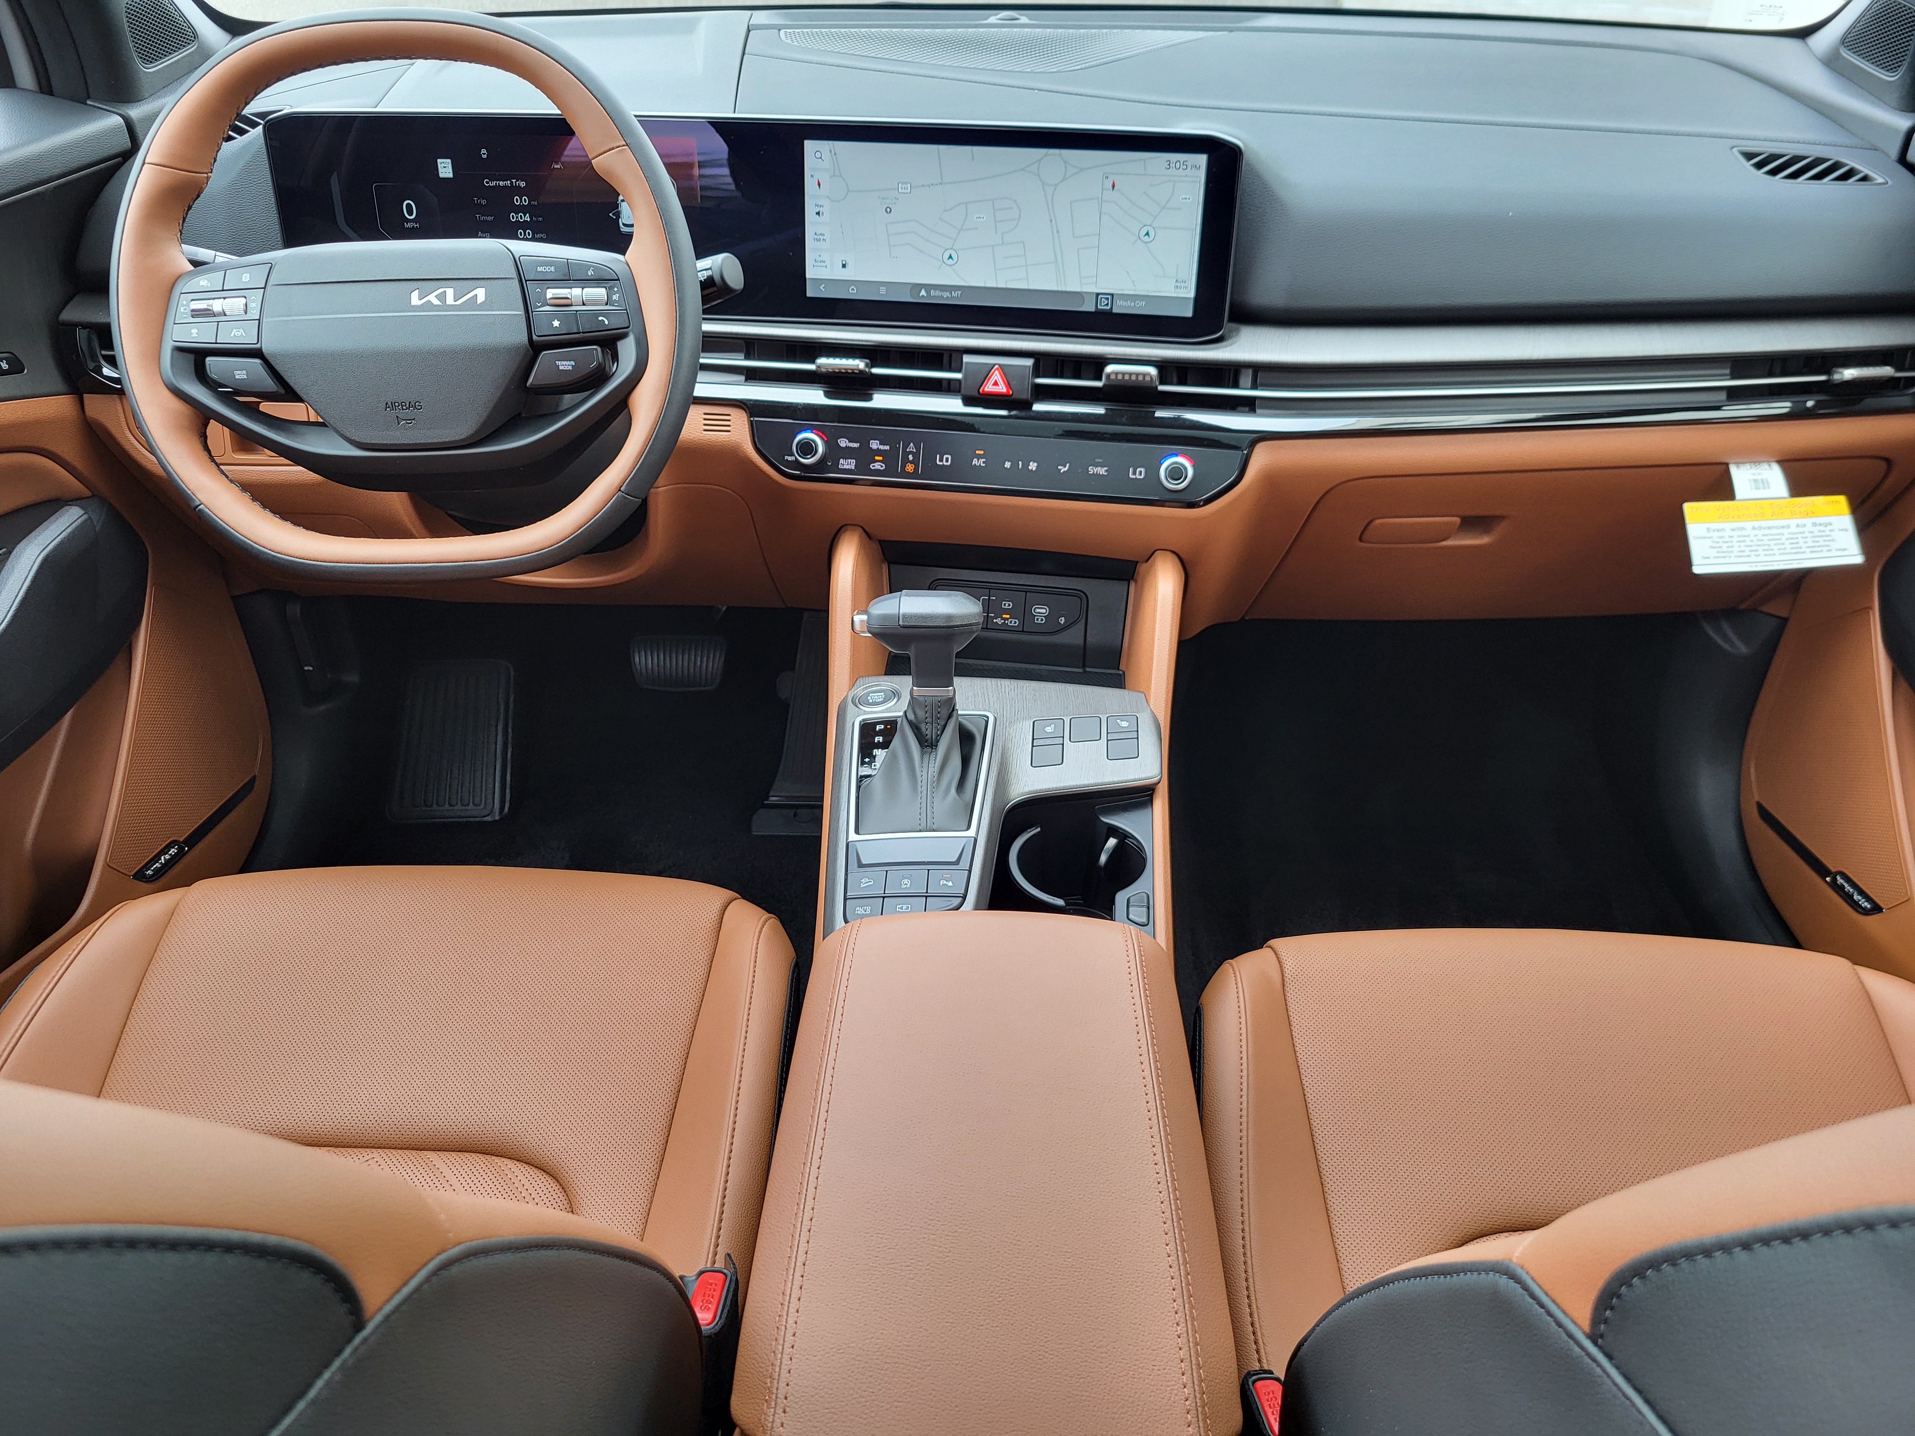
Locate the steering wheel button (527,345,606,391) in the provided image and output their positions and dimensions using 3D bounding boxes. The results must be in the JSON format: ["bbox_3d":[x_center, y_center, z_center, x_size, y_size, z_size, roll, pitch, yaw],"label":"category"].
[{"bbox_3d":[-0.250,-0.224,0.919,0.047,0.024,0.016,-1,8,2],"label":"steering wheel button"}]

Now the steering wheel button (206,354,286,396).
[{"bbox_3d":[-0.459,-0.221,0.926,0.047,0.024,0.016,-1,8,2],"label":"steering wheel button"}]

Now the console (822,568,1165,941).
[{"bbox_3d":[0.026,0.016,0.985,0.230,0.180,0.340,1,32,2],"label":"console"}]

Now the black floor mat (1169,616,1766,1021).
[{"bbox_3d":[0.491,0.075,1.520,0.540,0.100,0.620,1,32,2],"label":"black floor mat"}]

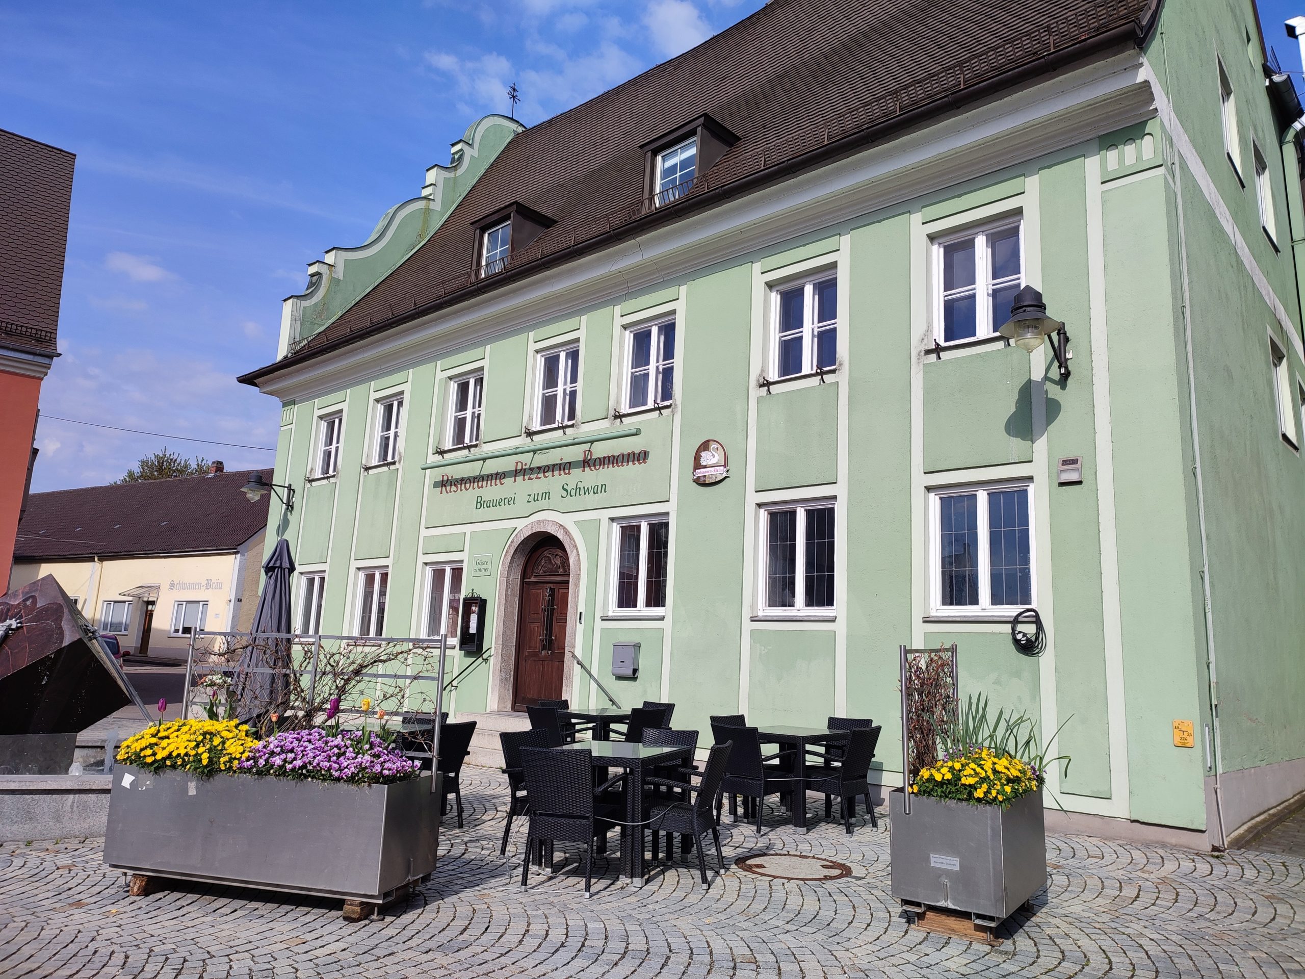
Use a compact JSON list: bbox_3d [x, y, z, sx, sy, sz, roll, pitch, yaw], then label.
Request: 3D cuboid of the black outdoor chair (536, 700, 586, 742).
[{"bbox_3d":[-0.922,2.741,10.263,0.560,0.845,0.560,-7,-15,39],"label":"black outdoor chair"}]

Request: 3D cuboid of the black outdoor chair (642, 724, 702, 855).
[{"bbox_3d":[-0.001,2.171,6.765,0.560,0.845,0.560,-2,-12,25],"label":"black outdoor chair"}]

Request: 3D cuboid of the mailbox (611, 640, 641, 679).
[{"bbox_3d":[-0.297,2.042,11.283,0.381,0.415,0.130,-7,-15,42],"label":"mailbox"}]

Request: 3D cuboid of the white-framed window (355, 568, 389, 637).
[{"bbox_3d":[-4.660,1.929,15.804,1.030,1.220,0.100,-7,-15,42],"label":"white-framed window"}]

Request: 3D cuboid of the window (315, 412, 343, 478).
[{"bbox_3d":[-6.005,-0.818,17.808,0.940,1.140,0.100,-7,-15,42],"label":"window"}]

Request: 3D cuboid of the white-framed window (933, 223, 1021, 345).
[{"bbox_3d":[3.231,-2.013,9.277,0.960,1.140,0.100,-7,-15,42],"label":"white-framed window"}]

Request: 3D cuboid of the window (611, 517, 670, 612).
[{"bbox_3d":[-0.126,0.959,11.708,1.040,1.225,0.100,-7,-15,42],"label":"window"}]

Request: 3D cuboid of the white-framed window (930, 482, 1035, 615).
[{"bbox_3d":[3.148,0.590,8.996,1.030,1.210,0.120,-7,-15,42],"label":"white-framed window"}]

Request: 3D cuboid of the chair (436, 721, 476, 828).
[{"bbox_3d":[-1.741,2.177,7.123,0.560,0.845,0.560,-5,-13,34],"label":"chair"}]

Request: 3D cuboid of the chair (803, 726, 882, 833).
[{"bbox_3d":[1.530,2.350,7.693,0.570,0.840,0.570,-8,-13,42],"label":"chair"}]

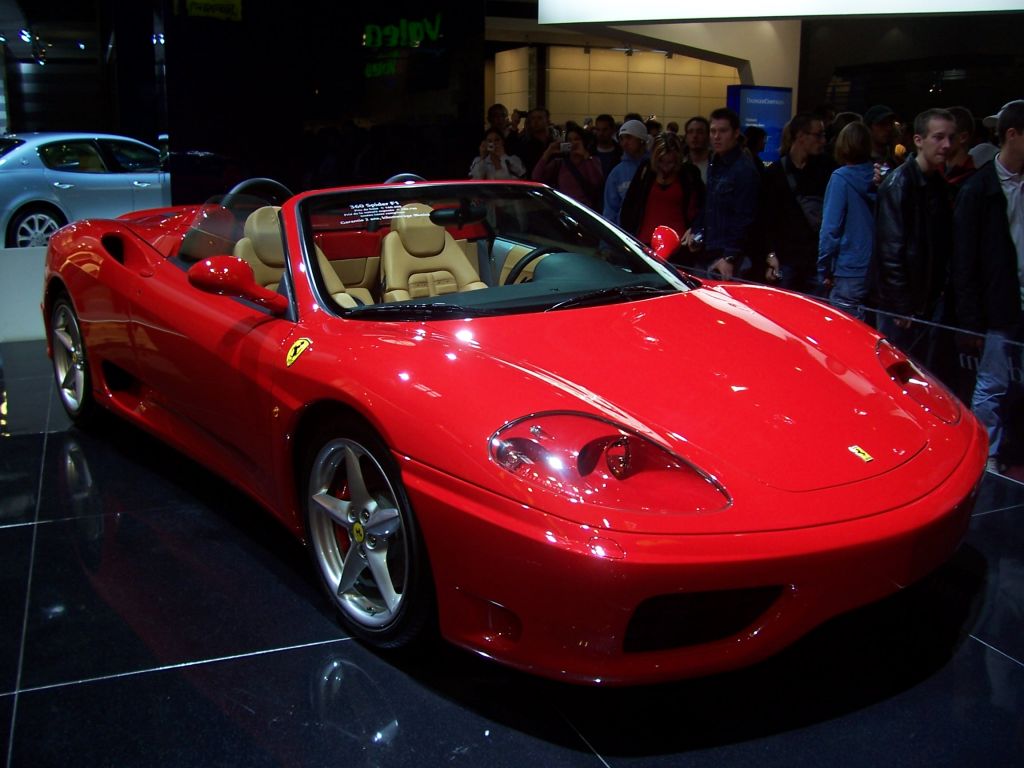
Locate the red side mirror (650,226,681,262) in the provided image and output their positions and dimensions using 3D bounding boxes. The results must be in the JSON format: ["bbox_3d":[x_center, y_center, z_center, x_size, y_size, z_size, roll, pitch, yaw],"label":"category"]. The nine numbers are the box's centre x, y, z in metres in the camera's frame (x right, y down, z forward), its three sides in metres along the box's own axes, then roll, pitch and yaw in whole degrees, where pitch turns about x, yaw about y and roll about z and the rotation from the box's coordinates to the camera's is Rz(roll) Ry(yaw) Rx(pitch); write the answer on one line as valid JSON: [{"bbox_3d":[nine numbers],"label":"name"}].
[{"bbox_3d":[0.635,-0.541,4.082,0.230,0.175,0.200,-9,16,-37],"label":"red side mirror"}]

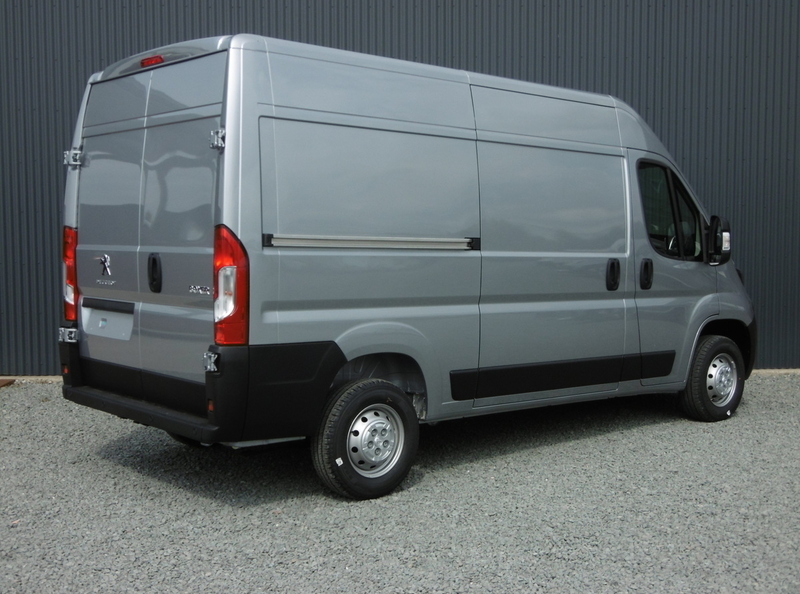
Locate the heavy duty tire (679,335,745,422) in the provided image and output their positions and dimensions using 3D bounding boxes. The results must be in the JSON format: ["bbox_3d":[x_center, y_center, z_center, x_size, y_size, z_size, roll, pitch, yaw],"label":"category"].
[{"bbox_3d":[2.445,0.643,7.808,0.684,0.684,0.220,-2,4,-40],"label":"heavy duty tire"}]

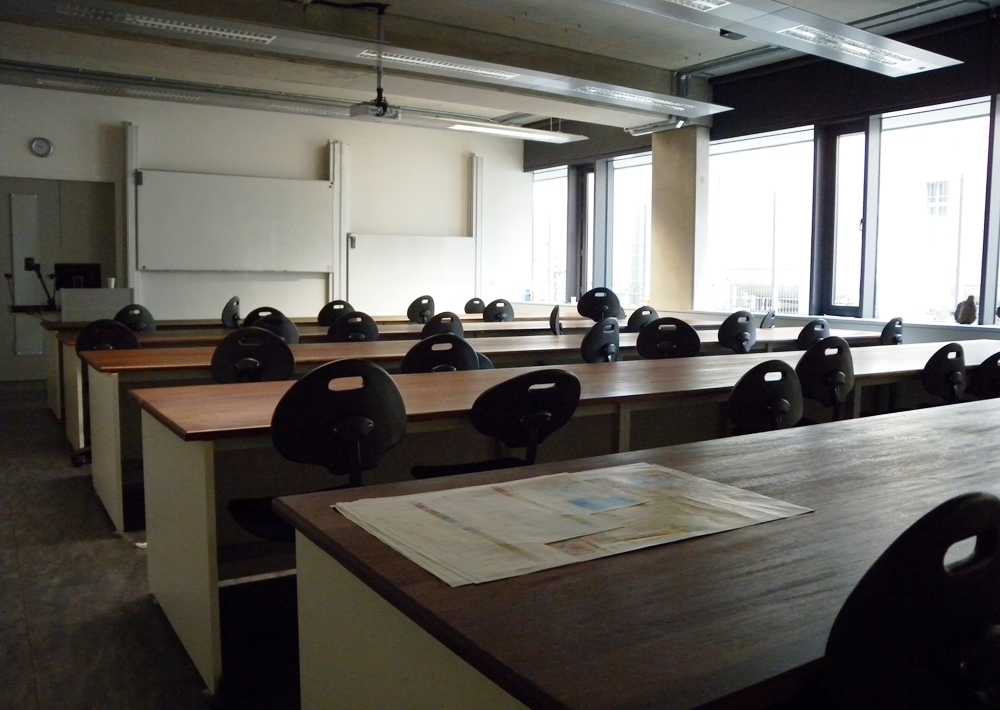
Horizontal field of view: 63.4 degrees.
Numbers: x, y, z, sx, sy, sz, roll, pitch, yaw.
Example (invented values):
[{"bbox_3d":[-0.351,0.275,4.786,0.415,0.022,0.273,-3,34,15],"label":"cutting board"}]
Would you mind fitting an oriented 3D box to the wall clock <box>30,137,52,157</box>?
[{"bbox_3d":[-5.176,-2.350,9.138,0.232,0.232,0.050,-3,6,-32],"label":"wall clock"}]

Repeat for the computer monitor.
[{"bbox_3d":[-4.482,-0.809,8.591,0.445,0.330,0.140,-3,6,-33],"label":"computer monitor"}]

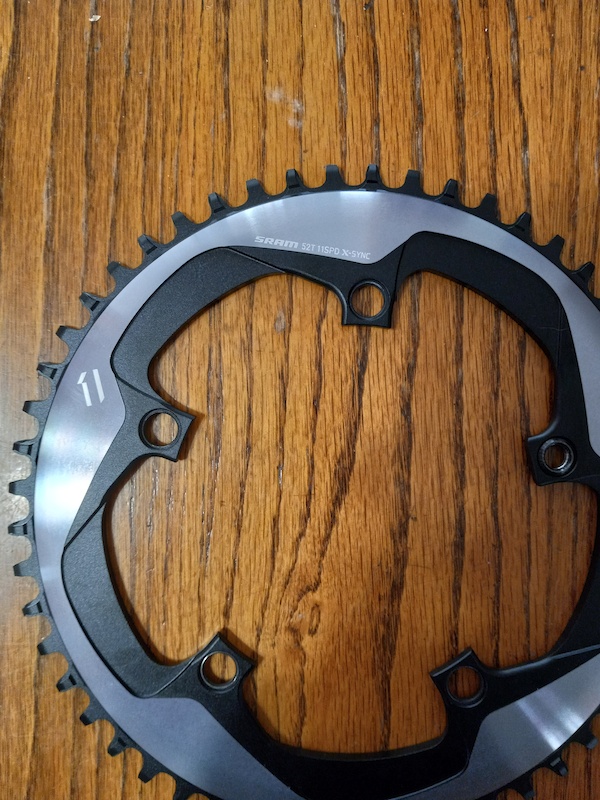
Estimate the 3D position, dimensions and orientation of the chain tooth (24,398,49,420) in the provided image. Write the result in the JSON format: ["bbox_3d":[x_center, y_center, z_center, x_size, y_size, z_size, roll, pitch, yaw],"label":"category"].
[{"bbox_3d":[-0.083,0.003,0.195,0.006,0.003,0.005,17,89,-1],"label":"chain tooth"}]

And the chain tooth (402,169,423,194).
[{"bbox_3d":[0.036,-0.069,0.198,0.005,0.003,0.007,10,90,-1],"label":"chain tooth"}]

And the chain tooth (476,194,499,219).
[{"bbox_3d":[0.060,-0.062,0.198,0.005,0.003,0.007,24,89,-1],"label":"chain tooth"}]

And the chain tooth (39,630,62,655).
[{"bbox_3d":[-0.078,0.077,0.195,0.006,0.003,0.005,-24,90,-1],"label":"chain tooth"}]

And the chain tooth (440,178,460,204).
[{"bbox_3d":[0.048,-0.066,0.198,0.006,0.003,0.007,17,89,-1],"label":"chain tooth"}]

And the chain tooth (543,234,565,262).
[{"bbox_3d":[0.081,-0.049,0.199,0.006,0.003,0.007,38,89,-1],"label":"chain tooth"}]

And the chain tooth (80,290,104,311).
[{"bbox_3d":[-0.065,-0.031,0.196,0.006,0.003,0.005,38,89,-1],"label":"chain tooth"}]

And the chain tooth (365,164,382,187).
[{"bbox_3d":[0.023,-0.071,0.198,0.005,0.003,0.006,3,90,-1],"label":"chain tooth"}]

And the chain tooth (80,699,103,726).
[{"bbox_3d":[-0.065,0.099,0.195,0.007,0.003,0.005,-38,91,-1],"label":"chain tooth"}]

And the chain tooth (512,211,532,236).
[{"bbox_3d":[0.071,-0.056,0.199,0.006,0.003,0.007,31,89,-1],"label":"chain tooth"}]

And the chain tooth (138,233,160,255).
[{"bbox_3d":[-0.048,-0.048,0.196,0.005,0.003,0.007,-38,91,-1],"label":"chain tooth"}]

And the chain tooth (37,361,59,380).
[{"bbox_3d":[-0.078,-0.009,0.196,0.007,0.003,0.006,24,89,-1],"label":"chain tooth"}]

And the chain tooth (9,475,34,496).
[{"bbox_3d":[-0.087,0.028,0.195,0.007,0.003,0.006,3,90,-1],"label":"chain tooth"}]

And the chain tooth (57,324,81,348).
[{"bbox_3d":[-0.072,-0.020,0.196,0.007,0.003,0.006,31,89,-1],"label":"chain tooth"}]

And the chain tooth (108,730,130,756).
[{"bbox_3d":[-0.056,0.108,0.195,0.005,0.003,0.006,45,89,-1],"label":"chain tooth"}]

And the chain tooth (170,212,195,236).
[{"bbox_3d":[-0.037,-0.056,0.197,0.006,0.003,0.007,-31,90,-1],"label":"chain tooth"}]

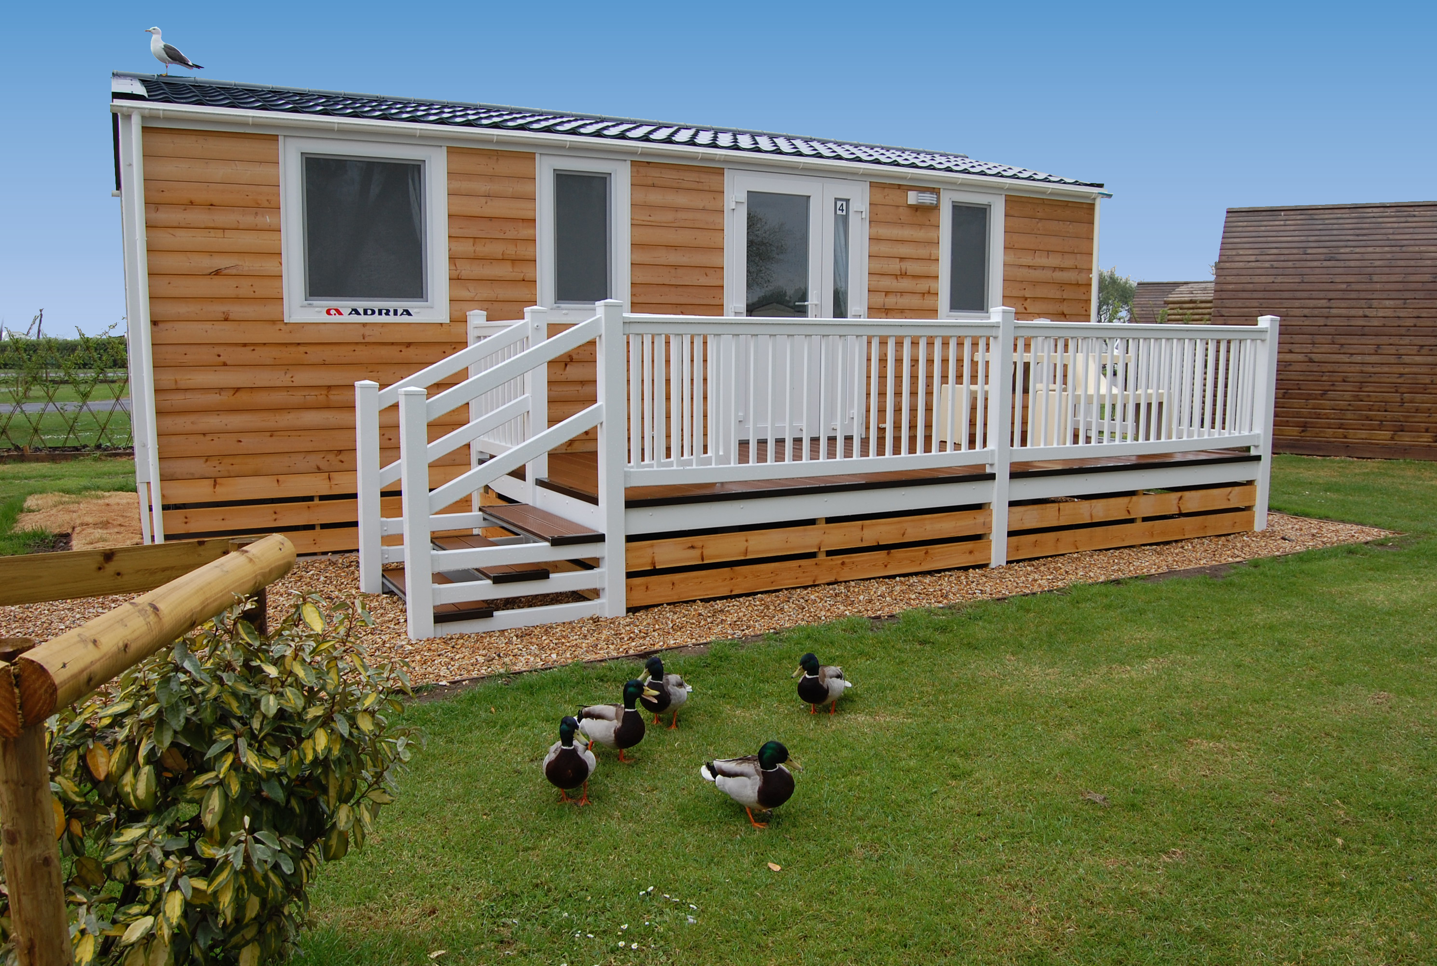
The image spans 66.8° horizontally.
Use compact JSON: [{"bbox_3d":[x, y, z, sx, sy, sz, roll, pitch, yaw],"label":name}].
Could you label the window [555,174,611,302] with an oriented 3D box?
[{"bbox_3d":[-1.006,-1.821,8.121,0.447,0.971,0.060,-4,8,-27],"label":"window"}]

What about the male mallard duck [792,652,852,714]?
[{"bbox_3d":[0.415,0.770,4.320,0.160,0.275,0.360,7,10,43],"label":"male mallard duck"}]

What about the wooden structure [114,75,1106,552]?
[{"bbox_3d":[-0.904,-1.642,10.426,8.354,3.517,4.184,-4,8,-27],"label":"wooden structure"}]

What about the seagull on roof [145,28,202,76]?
[{"bbox_3d":[-4.245,-3.352,8.491,0.392,0.351,0.160,-4,8,-27],"label":"seagull on roof"}]

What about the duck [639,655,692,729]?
[{"bbox_3d":[-0.198,0.778,4.189,0.160,0.290,0.360,4,8,31],"label":"duck"}]

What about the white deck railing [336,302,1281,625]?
[{"bbox_3d":[0.689,-0.369,7.673,6.227,1.654,2.683,-4,8,-27],"label":"white deck railing"}]

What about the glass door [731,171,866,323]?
[{"bbox_3d":[0.682,-1.436,9.022,1.327,2.141,0.100,-4,8,-27],"label":"glass door"}]

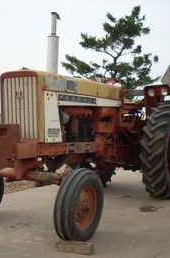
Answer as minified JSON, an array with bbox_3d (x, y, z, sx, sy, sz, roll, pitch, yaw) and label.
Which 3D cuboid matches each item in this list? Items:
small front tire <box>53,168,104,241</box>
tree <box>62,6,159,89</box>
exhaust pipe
[{"bbox_3d":[-0.045,0.826,3.978,0.200,0.750,0.750,2,3,34],"label":"small front tire"},{"bbox_3d":[1.130,-2.318,15.919,4.400,6.100,4.300,0,2,0],"label":"tree"},{"bbox_3d":[-0.416,-1.090,4.673,0.145,0.800,0.145,2,3,30],"label":"exhaust pipe"}]

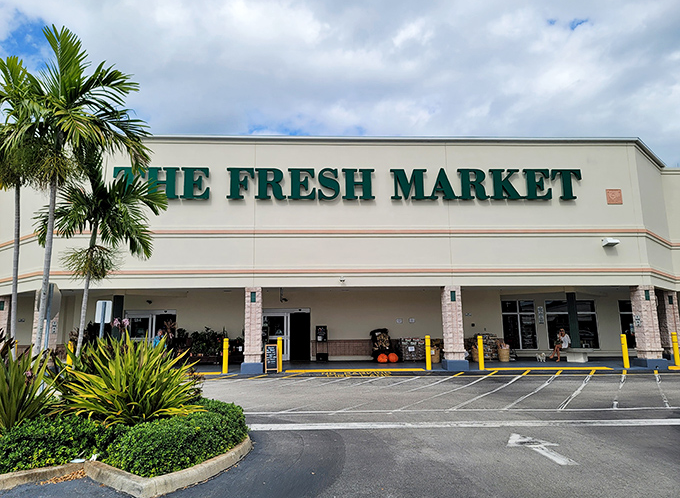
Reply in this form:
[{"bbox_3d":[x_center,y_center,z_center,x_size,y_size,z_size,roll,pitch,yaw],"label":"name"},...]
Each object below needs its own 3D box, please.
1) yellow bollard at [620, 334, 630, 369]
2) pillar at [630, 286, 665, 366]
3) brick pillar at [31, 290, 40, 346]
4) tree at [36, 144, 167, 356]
[{"bbox_3d":[10.526,3.764,18.095,0.185,1.224,0.185,0,-10,-2],"label":"yellow bollard"},{"bbox_3d":[11.420,2.899,18.291,0.720,3.045,0.720,0,-10,-2],"label":"pillar"},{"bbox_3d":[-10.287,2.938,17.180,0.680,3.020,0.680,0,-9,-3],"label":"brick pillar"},{"bbox_3d":[-4.957,0.496,10.056,2.600,5.527,2.600,0,-9,-3],"label":"tree"}]

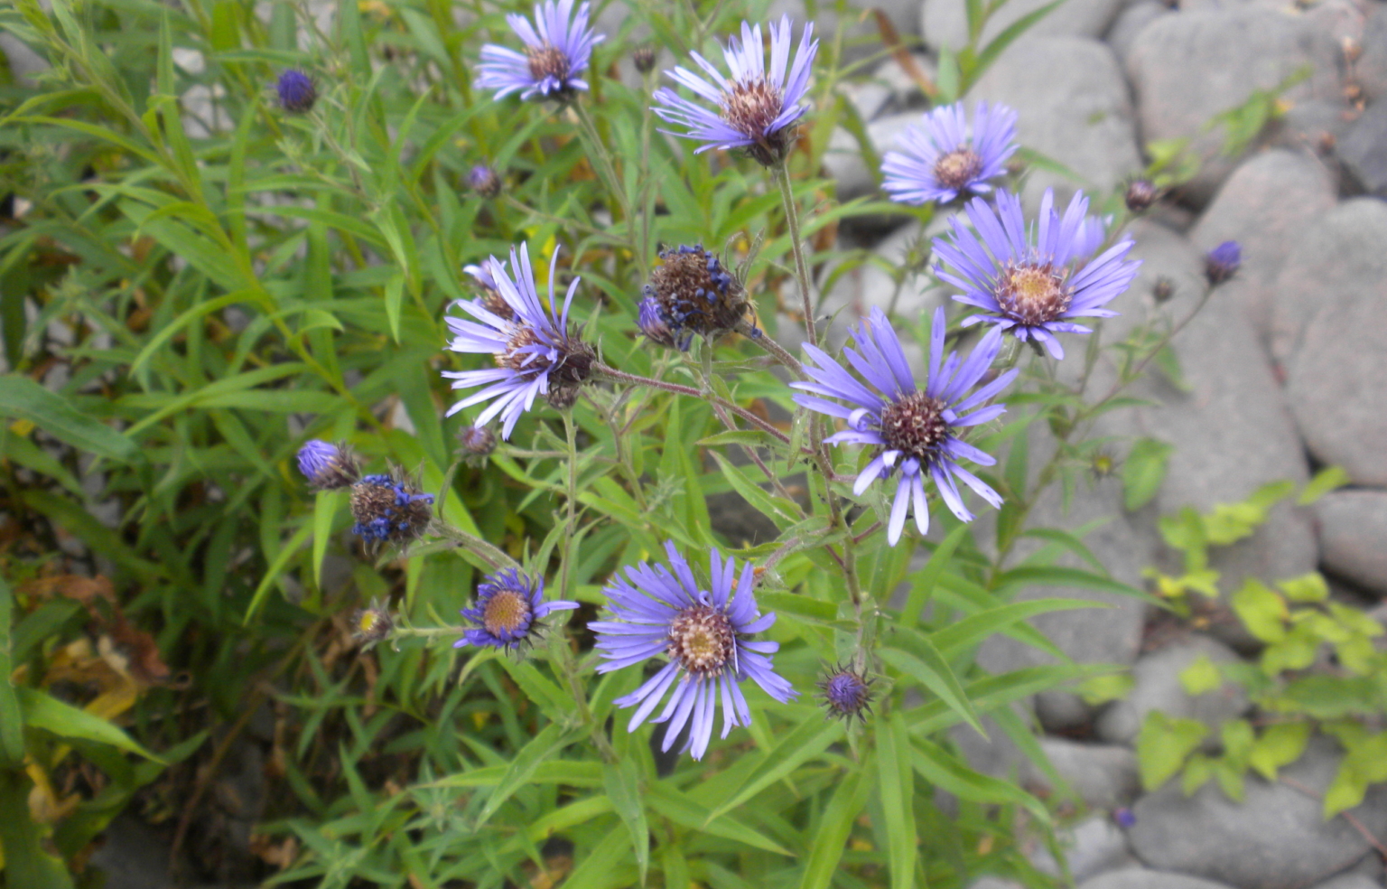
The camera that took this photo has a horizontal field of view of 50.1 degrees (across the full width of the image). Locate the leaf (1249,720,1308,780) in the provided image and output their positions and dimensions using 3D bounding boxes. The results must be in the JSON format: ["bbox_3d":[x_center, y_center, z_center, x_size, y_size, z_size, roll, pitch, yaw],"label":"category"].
[{"bbox_3d":[0.237,0.124,0.600,0.019,0.007,0.027,27,65,16],"label":"leaf"}]

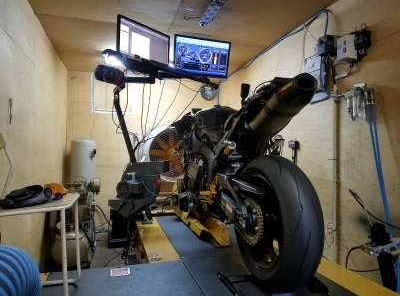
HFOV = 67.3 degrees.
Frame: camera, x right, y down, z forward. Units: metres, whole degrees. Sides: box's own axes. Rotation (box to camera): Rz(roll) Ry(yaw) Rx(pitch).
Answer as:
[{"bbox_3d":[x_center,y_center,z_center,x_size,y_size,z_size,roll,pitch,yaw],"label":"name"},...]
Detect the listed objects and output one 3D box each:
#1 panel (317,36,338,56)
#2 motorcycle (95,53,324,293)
[{"bbox_3d":[0.893,-0.720,2.110,0.105,0.135,0.085,0,-1,-16],"label":"panel"},{"bbox_3d":[0.161,0.152,2.110,0.700,1.070,2.030,0,-1,-16],"label":"motorcycle"}]

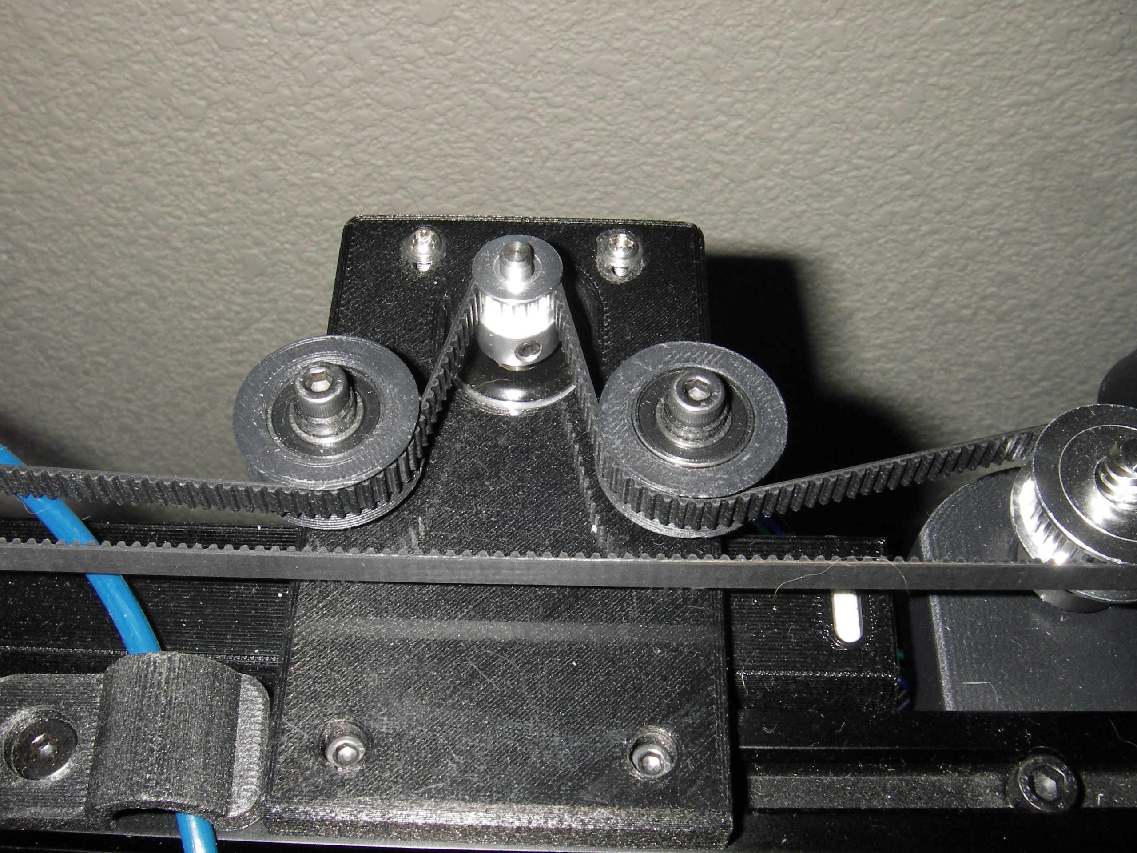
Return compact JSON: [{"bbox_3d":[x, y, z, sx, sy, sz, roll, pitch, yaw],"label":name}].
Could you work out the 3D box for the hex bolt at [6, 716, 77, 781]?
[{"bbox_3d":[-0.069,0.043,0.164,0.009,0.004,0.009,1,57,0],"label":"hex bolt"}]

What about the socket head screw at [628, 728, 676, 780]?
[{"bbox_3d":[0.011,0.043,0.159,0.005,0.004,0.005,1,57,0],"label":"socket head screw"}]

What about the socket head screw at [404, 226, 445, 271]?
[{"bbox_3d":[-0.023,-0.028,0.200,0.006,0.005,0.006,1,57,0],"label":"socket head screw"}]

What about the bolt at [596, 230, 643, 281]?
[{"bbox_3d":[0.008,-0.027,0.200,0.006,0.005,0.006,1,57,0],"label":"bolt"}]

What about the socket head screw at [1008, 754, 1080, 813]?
[{"bbox_3d":[0.064,0.049,0.169,0.009,0.005,0.009,1,57,0],"label":"socket head screw"}]

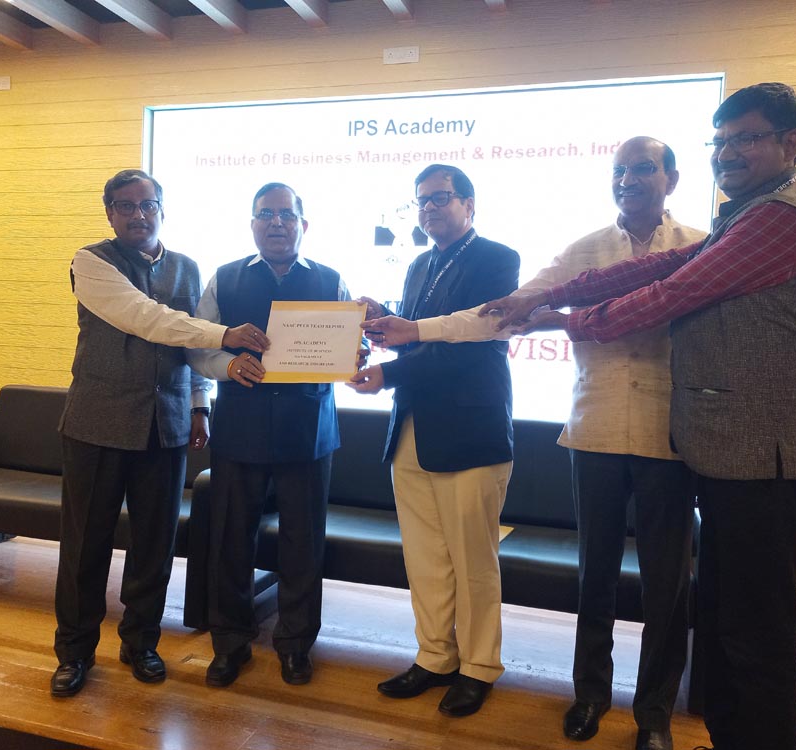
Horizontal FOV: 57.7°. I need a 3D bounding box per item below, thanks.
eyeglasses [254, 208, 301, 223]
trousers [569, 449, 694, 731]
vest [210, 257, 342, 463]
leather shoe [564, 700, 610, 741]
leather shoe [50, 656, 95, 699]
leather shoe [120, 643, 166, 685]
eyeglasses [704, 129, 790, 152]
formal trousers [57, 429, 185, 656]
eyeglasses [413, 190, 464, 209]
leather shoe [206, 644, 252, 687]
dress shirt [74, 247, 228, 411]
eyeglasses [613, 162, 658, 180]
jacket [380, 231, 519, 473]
[{"bbox_3d":[-0.382,-0.507,2.295,0.142,0.045,0.140,2,4,-7],"label":"eyeglasses"},{"bbox_3d":[0.693,0.540,2.140,0.360,0.960,0.320,4,2,27],"label":"trousers"},{"bbox_3d":[-0.398,-0.067,2.360,0.450,0.670,0.310,2,4,-9],"label":"vest"},{"bbox_3d":[0.594,1.019,2.238,0.103,0.105,0.285,4,2,32],"label":"leather shoe"},{"bbox_3d":[-1.053,0.940,2.378,0.105,0.105,0.280,2,4,-4],"label":"leather shoe"},{"bbox_3d":[-0.868,0.941,2.466,0.105,0.105,0.285,1,2,-35],"label":"leather shoe"},{"bbox_3d":[0.812,-0.537,1.656,0.145,0.048,0.143,-12,9,-27],"label":"eyeglasses"},{"bbox_3d":[-0.940,0.467,2.430,0.410,0.940,0.310,2,2,-22],"label":"formal trousers"},{"bbox_3d":[0.148,-0.536,2.240,0.141,0.045,0.145,4,2,34],"label":"eyeglasses"},{"bbox_3d":[-0.571,0.955,2.483,0.104,0.105,0.285,3,2,9],"label":"leather shoe"},{"bbox_3d":[-0.745,-0.122,2.235,0.470,0.580,0.460,0,4,-34],"label":"dress shirt"},{"bbox_3d":[0.703,-0.580,2.085,0.140,0.042,0.140,6,5,43],"label":"eyeglasses"},{"bbox_3d":[0.148,-0.089,2.250,0.475,0.735,0.430,6,5,43],"label":"jacket"}]

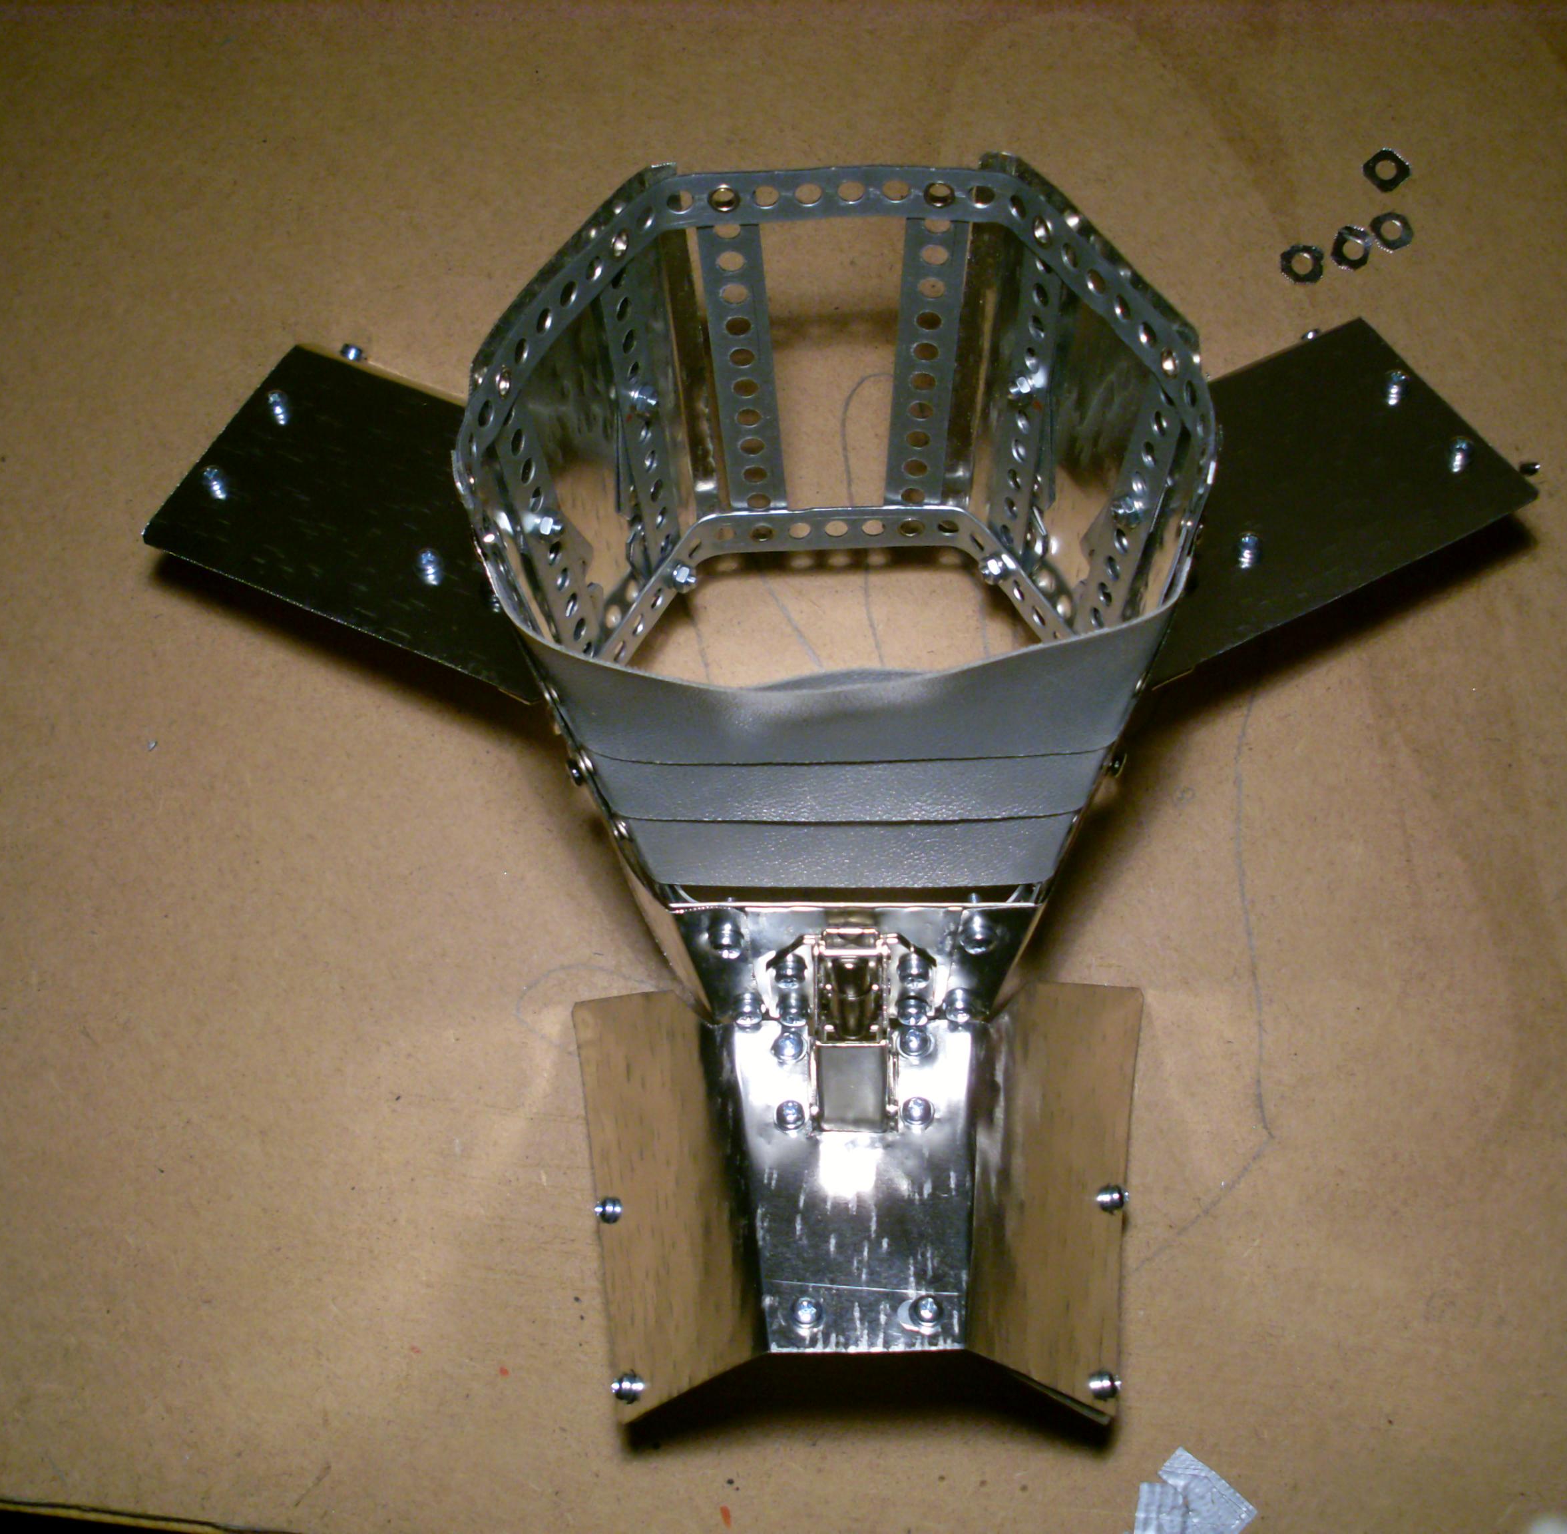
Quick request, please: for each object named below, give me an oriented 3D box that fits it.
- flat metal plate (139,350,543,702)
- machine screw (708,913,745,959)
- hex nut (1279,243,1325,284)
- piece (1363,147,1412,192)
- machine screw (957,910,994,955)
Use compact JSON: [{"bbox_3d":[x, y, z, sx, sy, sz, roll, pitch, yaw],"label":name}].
[{"bbox_3d":[-0.091,-0.062,0.558,0.113,0.003,0.078,21,54,16],"label":"flat metal plate"},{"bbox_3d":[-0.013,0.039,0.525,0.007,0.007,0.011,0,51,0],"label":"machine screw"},{"bbox_3d":[0.156,-0.151,0.674,0.012,0.002,0.012,0,82,0],"label":"hex nut"},{"bbox_3d":[0.182,-0.180,0.678,0.011,0.002,0.011,-45,84,-6],"label":"piece"},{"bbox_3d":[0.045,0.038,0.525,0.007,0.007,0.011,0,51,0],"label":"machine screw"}]

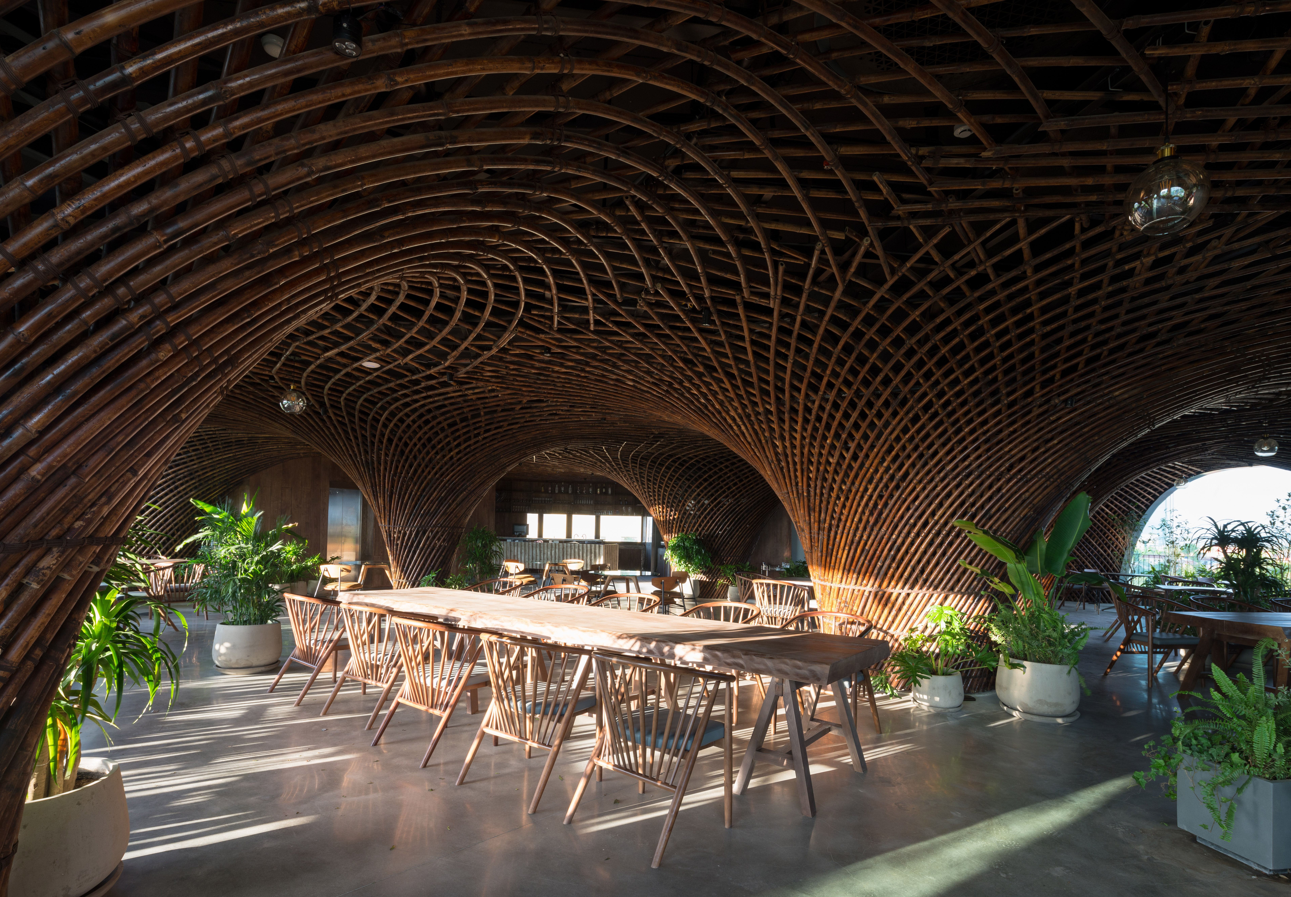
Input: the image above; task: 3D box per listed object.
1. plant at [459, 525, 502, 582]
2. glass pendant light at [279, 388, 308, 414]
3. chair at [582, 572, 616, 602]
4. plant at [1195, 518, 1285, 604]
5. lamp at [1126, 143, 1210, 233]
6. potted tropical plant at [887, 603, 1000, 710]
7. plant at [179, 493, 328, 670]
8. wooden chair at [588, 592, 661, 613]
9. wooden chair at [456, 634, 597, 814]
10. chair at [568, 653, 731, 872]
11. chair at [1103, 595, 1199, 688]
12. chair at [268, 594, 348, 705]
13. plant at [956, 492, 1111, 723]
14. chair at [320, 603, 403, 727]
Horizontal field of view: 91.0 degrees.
[{"bbox_3d":[-2.594,1.914,9.990,0.650,1.400,0.650,-1,-7,20],"label":"plant"},{"bbox_3d":[-4.100,-0.557,7.400,0.300,0.300,0.300,1,-6,0],"label":"glass pendant light"},{"bbox_3d":[-0.610,1.950,8.027,0.520,0.770,0.480,-6,-8,45],"label":"chair"},{"bbox_3d":[7.210,1.687,7.695,0.950,1.681,0.920,-1,-7,20],"label":"plant"},{"bbox_3d":[2.053,-1.028,2.500,0.260,0.320,0.260,0,-6,0],"label":"lamp"},{"bbox_3d":[2.300,1.590,4.918,0.840,0.760,0.740,0,-6,0],"label":"potted tropical plant"},{"bbox_3d":[-3.940,1.276,6.274,1.250,1.700,1.100,0,-6,0],"label":"plant"},{"bbox_3d":[-0.185,1.673,5.452,0.575,0.800,0.575,-2,-7,26],"label":"wooden chair"},{"bbox_3d":[-0.596,1.394,3.418,0.575,0.800,0.575,-3,-8,35],"label":"wooden chair"},{"bbox_3d":[0.010,1.361,2.976,0.610,0.760,0.570,-6,-8,43],"label":"chair"},{"bbox_3d":[4.982,1.881,6.202,0.575,0.800,0.575,2,-6,-5],"label":"chair"},{"bbox_3d":[-2.625,1.580,5.134,0.575,0.800,0.575,-4,-8,42],"label":"chair"},{"bbox_3d":[3.085,1.240,5.047,1.080,1.787,0.900,-1,-7,20],"label":"plant"},{"bbox_3d":[-1.953,1.563,4.696,0.610,0.760,0.570,-4,-7,36],"label":"chair"}]

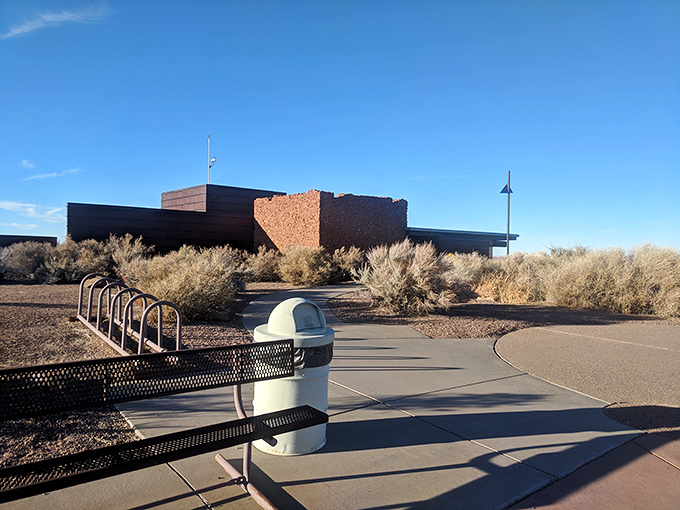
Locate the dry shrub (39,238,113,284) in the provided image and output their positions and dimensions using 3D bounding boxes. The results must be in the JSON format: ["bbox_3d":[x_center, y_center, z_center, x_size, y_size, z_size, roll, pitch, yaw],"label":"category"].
[{"bbox_3d":[-8.037,0.129,15.607,1.933,1.390,1.600,1,0,-27],"label":"dry shrub"}]

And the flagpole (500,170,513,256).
[{"bbox_3d":[10.791,-2.130,33.000,0.750,6.660,0.300,1,0,0],"label":"flagpole"}]

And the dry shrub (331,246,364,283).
[{"bbox_3d":[0.373,0.371,20.066,1.448,1.409,1.400,1,0,1],"label":"dry shrub"}]

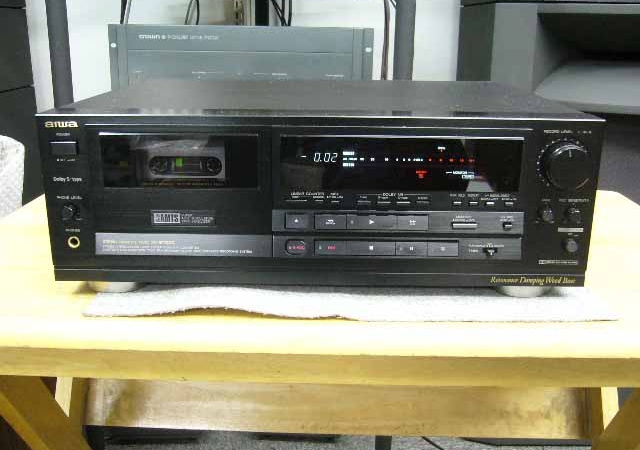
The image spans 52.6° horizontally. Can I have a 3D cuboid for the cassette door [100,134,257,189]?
[{"bbox_3d":[-0.108,-0.050,0.502,0.122,0.043,0.010,1,17,0],"label":"cassette door"}]

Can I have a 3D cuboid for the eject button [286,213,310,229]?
[{"bbox_3d":[-0.018,-0.002,0.510,0.017,0.012,0.006,1,17,0],"label":"eject button"}]

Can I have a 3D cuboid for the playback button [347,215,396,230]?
[{"bbox_3d":[0.041,-0.002,0.510,0.039,0.012,0.006,1,17,0],"label":"playback button"}]

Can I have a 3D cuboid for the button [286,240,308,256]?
[{"bbox_3d":[-0.019,0.018,0.517,0.017,0.013,0.006,1,17,0],"label":"button"}]

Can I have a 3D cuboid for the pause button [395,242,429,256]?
[{"bbox_3d":[0.074,0.020,0.517,0.025,0.012,0.006,1,17,0],"label":"pause button"}]

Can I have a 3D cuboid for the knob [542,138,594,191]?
[{"bbox_3d":[0.187,-0.044,0.489,0.033,0.033,0.017,1,17,0],"label":"knob"}]

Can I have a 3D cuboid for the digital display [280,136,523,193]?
[{"bbox_3d":[0.063,-0.047,0.500,0.186,0.044,0.006,1,17,0],"label":"digital display"}]

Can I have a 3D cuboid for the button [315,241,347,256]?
[{"bbox_3d":[0.009,0.019,0.517,0.025,0.012,0.006,1,17,0],"label":"button"}]

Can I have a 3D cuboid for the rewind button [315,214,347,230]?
[{"bbox_3d":[0.009,-0.002,0.510,0.025,0.012,0.006,1,17,0],"label":"rewind button"}]

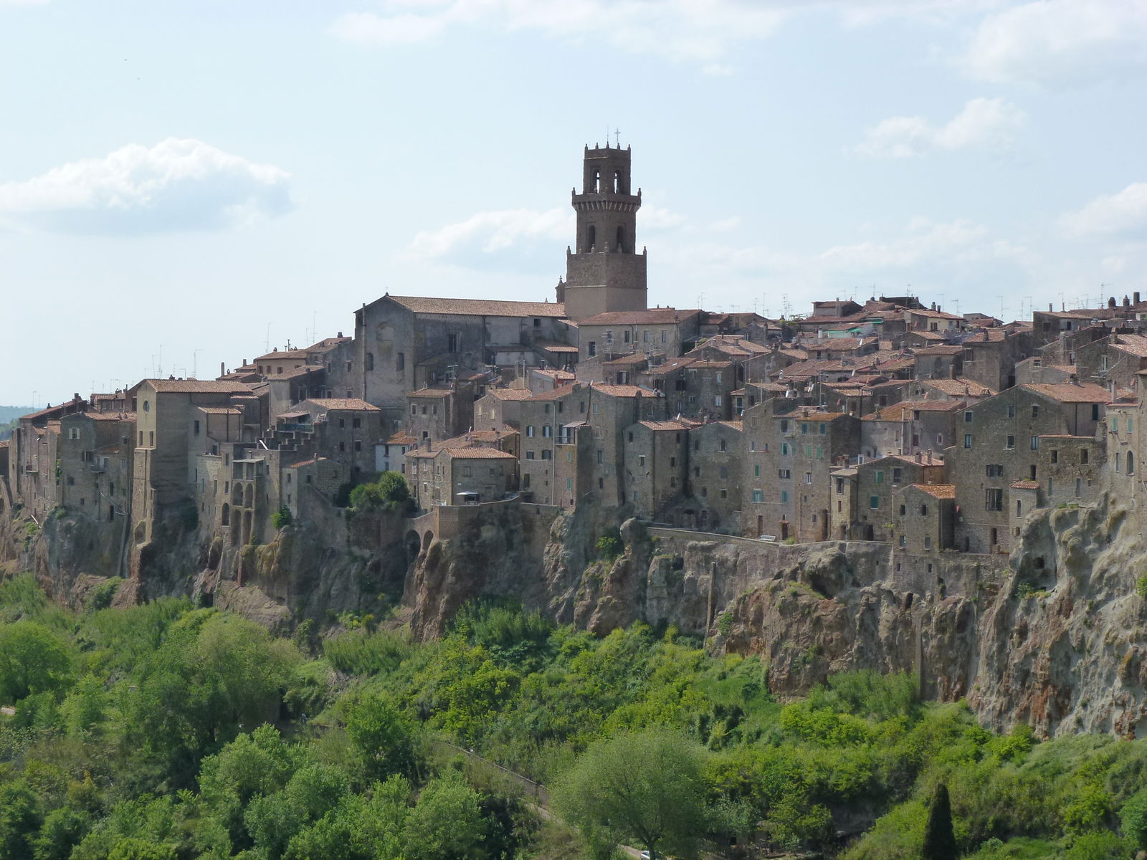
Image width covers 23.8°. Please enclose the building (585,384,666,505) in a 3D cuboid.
[{"bbox_3d":[7.250,2.040,374.590,6.000,16.800,9.800,0,0,45],"label":"building"}]

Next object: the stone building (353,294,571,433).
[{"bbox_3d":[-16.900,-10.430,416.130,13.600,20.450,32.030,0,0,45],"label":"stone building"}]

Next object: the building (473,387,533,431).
[{"bbox_3d":[-9.460,-2.070,380.000,7.000,7.500,7.200,0,0,-32],"label":"building"}]

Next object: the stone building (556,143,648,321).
[{"bbox_3d":[5.180,-30.160,424.370,8.860,29.110,9.160,0,0,45],"label":"stone building"}]

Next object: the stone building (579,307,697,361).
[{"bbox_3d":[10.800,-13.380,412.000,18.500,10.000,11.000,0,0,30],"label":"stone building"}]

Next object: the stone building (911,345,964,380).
[{"bbox_3d":[53.050,-9.700,394.670,6.440,5.470,4.900,0,0,28],"label":"stone building"}]

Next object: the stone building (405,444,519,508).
[{"bbox_3d":[-14.960,6.350,360.000,10.000,8.400,11.800,0,0,-27],"label":"stone building"}]

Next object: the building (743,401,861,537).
[{"bbox_3d":[29.810,5.310,358.000,13.000,18.000,7.700,0,0,28],"label":"building"}]

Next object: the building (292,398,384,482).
[{"bbox_3d":[-33.500,1.400,386.380,9.940,11.850,8.100,0,0,-45],"label":"building"}]

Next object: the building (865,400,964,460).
[{"bbox_3d":[46.740,0.740,372.000,12.500,9.500,8.500,0,0,25],"label":"building"}]

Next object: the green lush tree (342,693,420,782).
[{"bbox_3d":[-22.120,35.350,312.000,8.700,9.900,8.400,0,0,0],"label":"green lush tree"}]

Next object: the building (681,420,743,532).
[{"bbox_3d":[19.250,6.160,366.000,7.800,14.600,8.000,0,0,18],"label":"building"}]

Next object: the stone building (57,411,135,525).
[{"bbox_3d":[-65.040,5.190,370.000,6.300,15.000,8.200,0,0,40],"label":"stone building"}]

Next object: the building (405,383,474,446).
[{"bbox_3d":[-19.170,-2.190,389.860,8.040,8.870,5.720,0,0,45],"label":"building"}]

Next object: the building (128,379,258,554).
[{"bbox_3d":[-51.300,4.710,366.000,14.000,22.300,9.000,0,0,-23],"label":"building"}]

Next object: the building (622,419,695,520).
[{"bbox_3d":[11.570,5.320,370.790,5.780,13.700,7.770,0,0,45],"label":"building"}]

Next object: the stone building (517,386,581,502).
[{"bbox_3d":[-3.030,1.960,360.000,5.600,15.300,8.200,0,0,25],"label":"stone building"}]

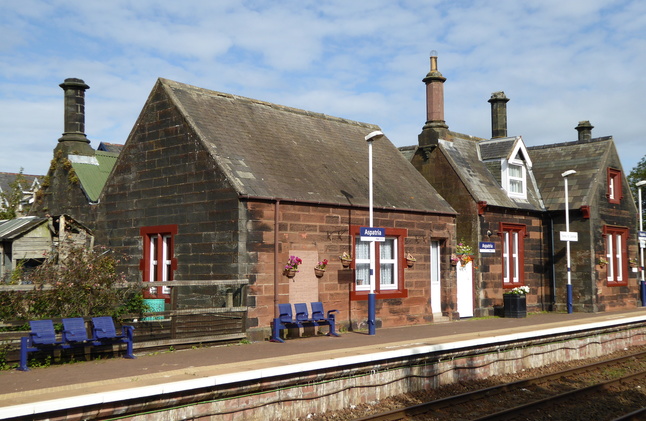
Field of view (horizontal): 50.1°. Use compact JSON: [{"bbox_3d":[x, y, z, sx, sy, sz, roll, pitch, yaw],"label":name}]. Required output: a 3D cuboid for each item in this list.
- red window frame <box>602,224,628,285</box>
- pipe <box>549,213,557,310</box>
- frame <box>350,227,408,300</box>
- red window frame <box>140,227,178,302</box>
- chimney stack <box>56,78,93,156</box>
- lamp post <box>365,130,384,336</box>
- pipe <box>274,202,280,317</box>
[{"bbox_3d":[12.399,1.924,29.239,2.450,2.500,0.200,4,-6,-45],"label":"red window frame"},{"bbox_3d":[9.859,2.207,29.648,0.130,4.180,0.130,4,-6,-44],"label":"pipe"},{"bbox_3d":[1.769,1.659,21.623,2.580,2.240,0.180,4,-6,-44],"label":"frame"},{"bbox_3d":[-4.726,1.542,19.973,0.200,2.150,1.920,4,-6,-45],"label":"red window frame"},{"bbox_3d":[-9.643,-3.609,26.803,0.980,2.900,0.980,4,-6,-44],"label":"chimney stack"},{"bbox_3d":[1.473,0.641,19.735,0.220,5.780,0.550,4,-6,-44],"label":"lamp post"},{"bbox_3d":[-1.240,1.580,18.565,0.100,3.720,0.100,4,-6,-44],"label":"pipe"}]

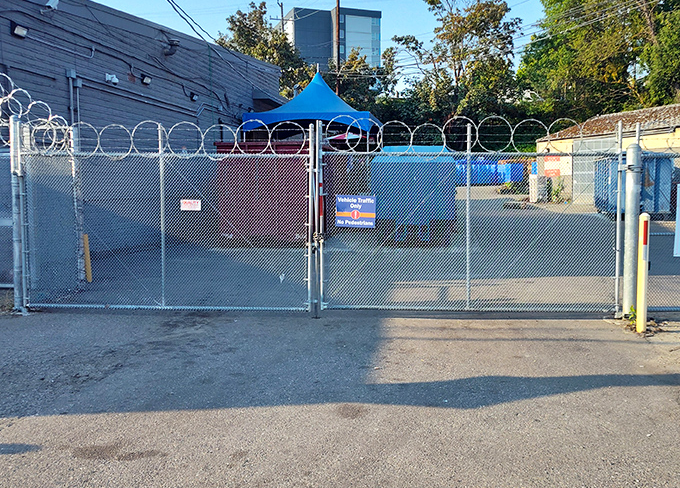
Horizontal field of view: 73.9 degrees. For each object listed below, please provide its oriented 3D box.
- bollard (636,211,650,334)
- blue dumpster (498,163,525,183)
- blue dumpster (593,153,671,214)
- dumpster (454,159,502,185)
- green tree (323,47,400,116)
[{"bbox_3d":[3.207,0.306,4.769,0.118,1.250,0.118,0,3,0],"label":"bollard"},{"bbox_3d":[12.941,-5.320,34.091,1.850,1.450,1.600,1,6,8],"label":"blue dumpster"},{"bbox_3d":[10.916,-2.183,16.860,1.950,2.250,2.100,1,6,6],"label":"blue dumpster"},{"bbox_3d":[10.863,-5.613,35.565,3.900,1.900,2.100,1,6,8],"label":"dumpster"},{"bbox_3d":[1.601,-9.382,34.025,6.200,10.310,5.800,0,6,0],"label":"green tree"}]

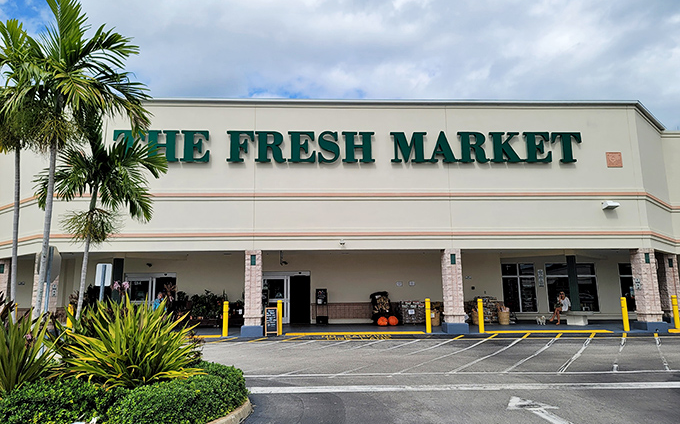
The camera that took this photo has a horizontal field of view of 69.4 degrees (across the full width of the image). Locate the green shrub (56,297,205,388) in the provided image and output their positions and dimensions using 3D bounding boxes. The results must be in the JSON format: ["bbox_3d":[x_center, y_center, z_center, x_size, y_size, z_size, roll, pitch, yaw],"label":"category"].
[{"bbox_3d":[-2.779,1.755,6.387,1.900,1.320,1.750,0,-10,-2],"label":"green shrub"}]

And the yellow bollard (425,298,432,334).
[{"bbox_3d":[3.214,3.771,17.813,0.185,1.211,0.185,0,-10,-2],"label":"yellow bollard"}]

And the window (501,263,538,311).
[{"bbox_3d":[8.417,3.529,22.919,1.567,2.279,0.120,0,-9,-3],"label":"window"}]

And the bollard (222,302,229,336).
[{"bbox_3d":[-4.067,3.823,17.524,0.185,1.225,0.185,0,-10,-2],"label":"bollard"}]

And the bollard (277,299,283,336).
[{"bbox_3d":[-2.140,3.797,17.603,0.185,1.217,0.185,0,-10,-2],"label":"bollard"}]

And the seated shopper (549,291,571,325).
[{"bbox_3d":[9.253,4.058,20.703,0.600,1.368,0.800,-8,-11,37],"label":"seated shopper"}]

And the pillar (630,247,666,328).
[{"bbox_3d":[11.420,2.899,18.291,0.720,3.045,0.720,0,-10,-2],"label":"pillar"}]

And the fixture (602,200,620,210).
[{"bbox_3d":[10.123,-0.282,18.300,0.430,0.270,0.420,0,-10,-2],"label":"fixture"}]

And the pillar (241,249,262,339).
[{"bbox_3d":[-3.099,2.929,17.728,0.720,3.030,0.720,0,-10,-2],"label":"pillar"}]

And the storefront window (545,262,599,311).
[{"bbox_3d":[10.912,3.545,23.026,2.426,2.289,0.120,0,-9,-3],"label":"storefront window"}]

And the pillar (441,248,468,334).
[{"bbox_3d":[4.181,2.887,18.015,0.720,3.026,0.720,0,-10,-2],"label":"pillar"}]

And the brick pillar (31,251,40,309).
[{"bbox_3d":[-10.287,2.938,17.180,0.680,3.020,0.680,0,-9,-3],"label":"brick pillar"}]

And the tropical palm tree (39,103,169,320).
[{"bbox_3d":[-4.957,0.496,10.056,2.600,5.527,2.600,0,-9,-3],"label":"tropical palm tree"}]

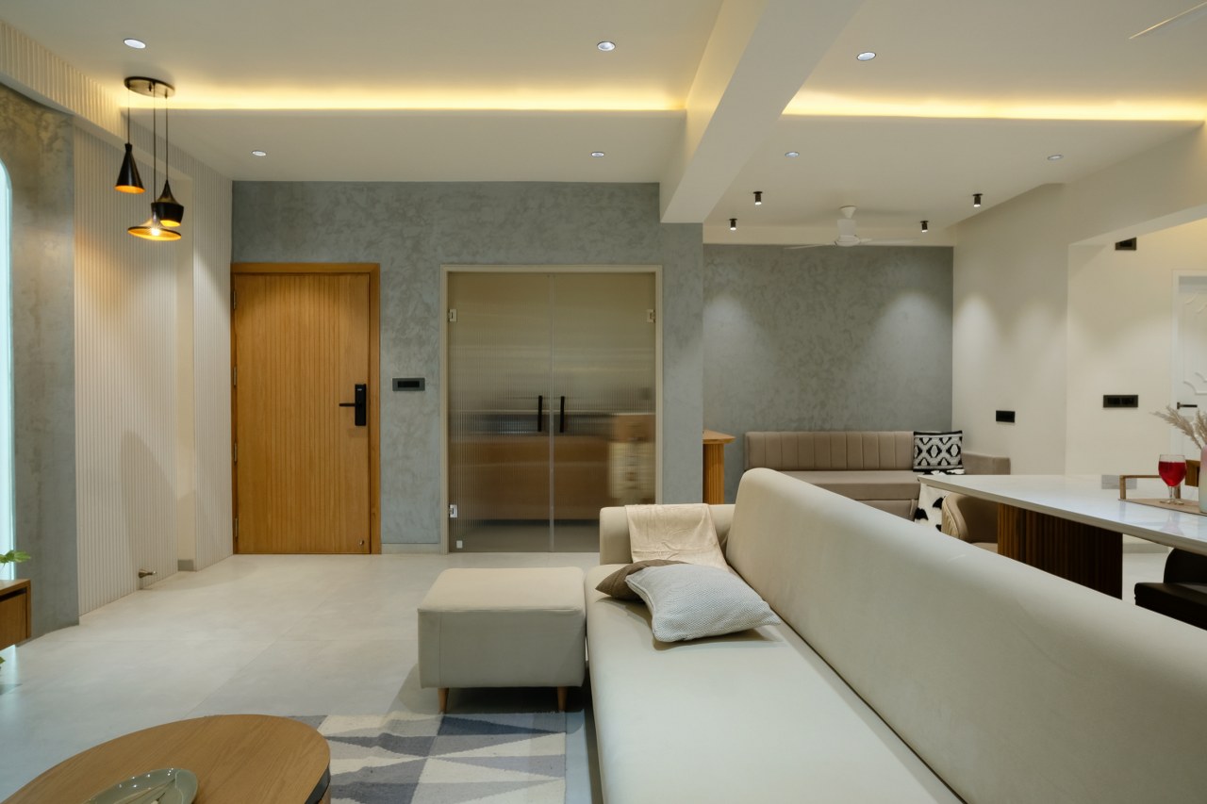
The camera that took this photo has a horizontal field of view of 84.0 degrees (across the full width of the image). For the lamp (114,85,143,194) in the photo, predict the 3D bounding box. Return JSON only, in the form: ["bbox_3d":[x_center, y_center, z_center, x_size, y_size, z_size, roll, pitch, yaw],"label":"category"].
[{"bbox_3d":[-2.472,-1.365,3.491,0.140,0.508,0.140,0,1,-2],"label":"lamp"}]

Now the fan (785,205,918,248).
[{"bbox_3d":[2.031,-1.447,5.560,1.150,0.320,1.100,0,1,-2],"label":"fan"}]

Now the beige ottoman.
[{"bbox_3d":[-0.370,0.932,2.683,0.590,0.420,0.570,0,1,-2],"label":"beige ottoman"}]

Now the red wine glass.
[{"bbox_3d":[2.203,0.298,2.595,0.080,0.182,0.080,0,1,-2],"label":"red wine glass"}]

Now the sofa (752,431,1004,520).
[{"bbox_3d":[2.309,0.688,5.830,1.980,0.820,0.920,0,1,-2],"label":"sofa"}]

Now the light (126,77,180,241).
[{"bbox_3d":[-2.362,-1.264,3.491,0.300,0.770,0.310,0,1,-2],"label":"light"}]

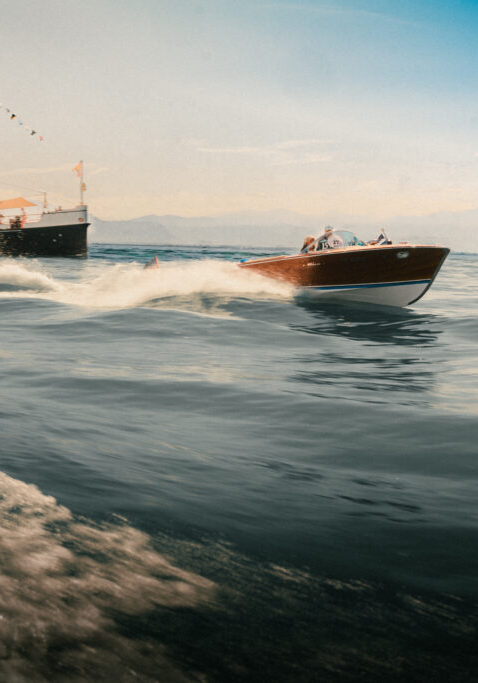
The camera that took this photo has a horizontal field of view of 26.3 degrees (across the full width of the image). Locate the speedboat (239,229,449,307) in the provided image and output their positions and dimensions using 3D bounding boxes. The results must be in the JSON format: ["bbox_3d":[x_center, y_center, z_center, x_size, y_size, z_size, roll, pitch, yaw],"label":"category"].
[{"bbox_3d":[1.874,-1.624,24.299,6.500,1.850,2.200,0,4,31],"label":"speedboat"}]

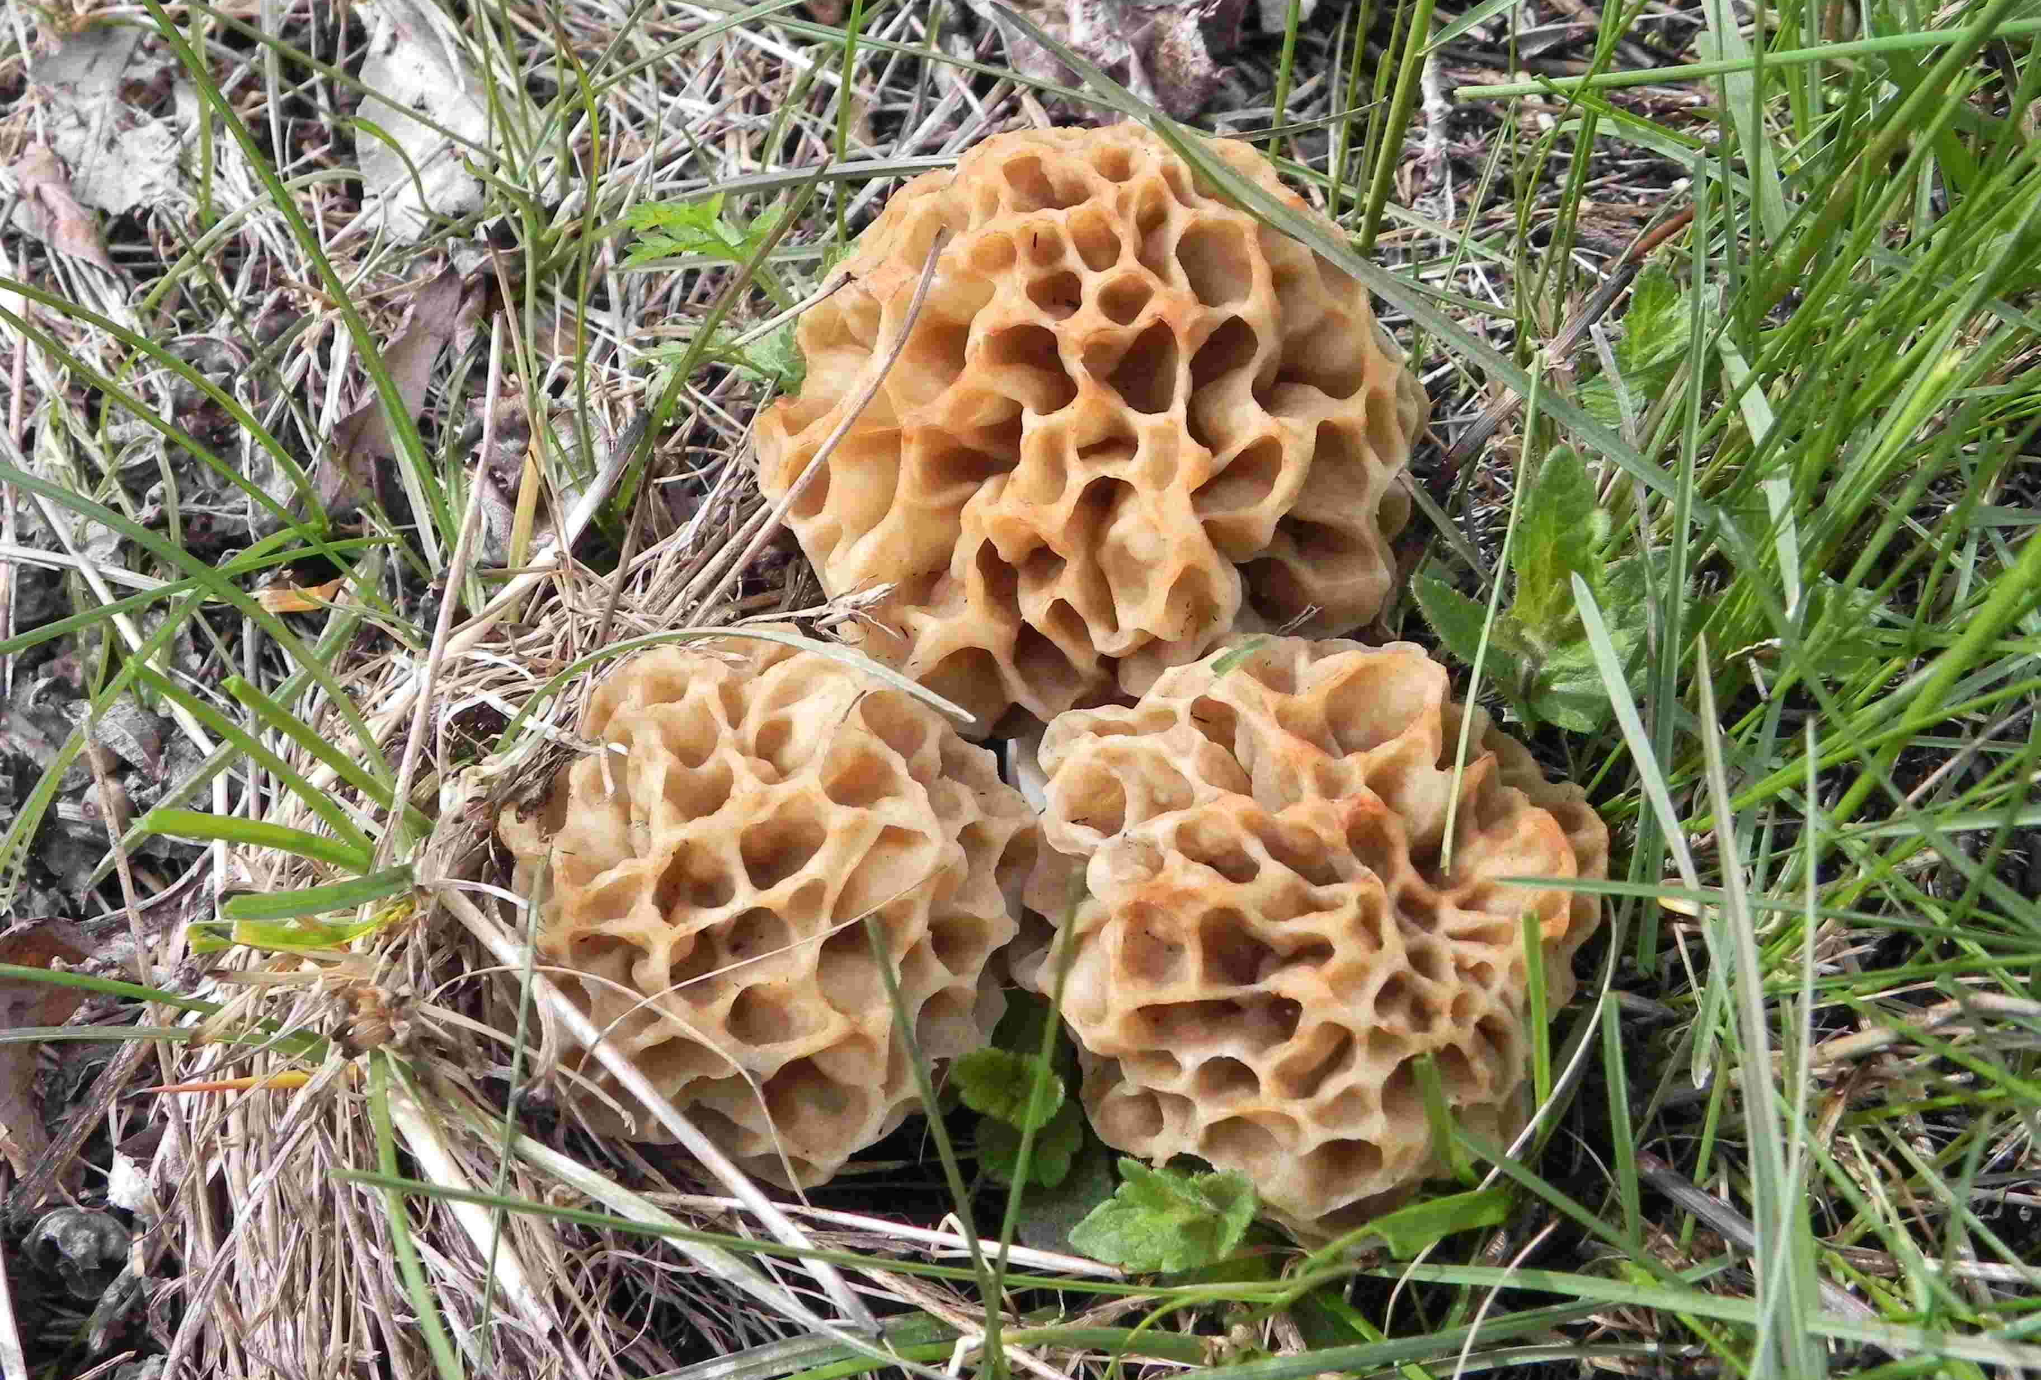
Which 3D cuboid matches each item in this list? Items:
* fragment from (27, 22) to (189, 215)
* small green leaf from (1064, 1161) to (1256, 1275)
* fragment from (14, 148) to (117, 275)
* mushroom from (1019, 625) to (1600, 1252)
[{"bbox_3d":[-0.193,-0.121,0.510,0.034,0.010,0.052,0,55,0],"label":"fragment"},{"bbox_3d":[0.021,0.077,0.355,0.026,0.012,0.019,0,55,0],"label":"small green leaf"},{"bbox_3d":[-0.196,-0.098,0.495,0.018,0.010,0.035,-25,59,-17],"label":"fragment"},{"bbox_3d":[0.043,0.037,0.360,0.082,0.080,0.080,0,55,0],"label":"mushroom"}]

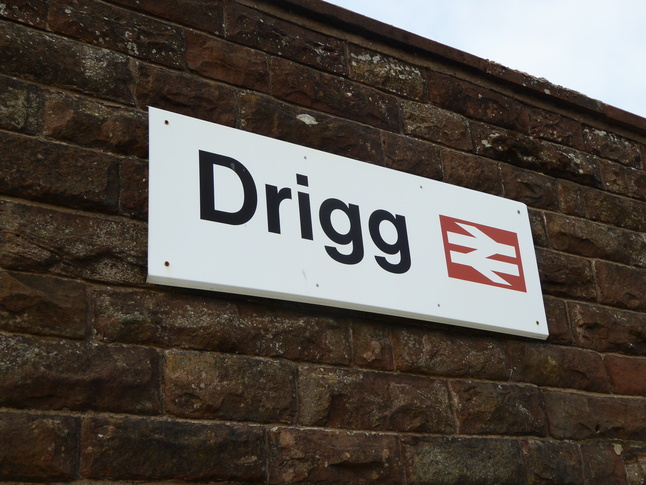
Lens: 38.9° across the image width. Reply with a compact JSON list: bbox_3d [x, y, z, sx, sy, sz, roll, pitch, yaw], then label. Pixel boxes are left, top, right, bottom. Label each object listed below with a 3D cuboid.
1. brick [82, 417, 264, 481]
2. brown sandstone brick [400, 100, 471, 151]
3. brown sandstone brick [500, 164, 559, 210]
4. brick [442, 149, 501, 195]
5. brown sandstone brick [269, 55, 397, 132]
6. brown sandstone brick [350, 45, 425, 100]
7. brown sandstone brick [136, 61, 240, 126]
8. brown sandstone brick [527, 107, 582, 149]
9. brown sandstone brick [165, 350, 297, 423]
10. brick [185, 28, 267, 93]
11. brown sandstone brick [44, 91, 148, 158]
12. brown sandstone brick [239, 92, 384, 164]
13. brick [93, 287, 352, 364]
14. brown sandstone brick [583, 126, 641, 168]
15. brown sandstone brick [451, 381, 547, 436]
[{"bbox_3d":[-0.392,0.538,2.322,0.496,0.140,0.120,11,-26,-33],"label":"brick"},{"bbox_3d":[0.354,-0.379,3.204,0.307,0.142,0.150,11,-27,-33],"label":"brown sandstone brick"},{"bbox_3d":[0.761,-0.184,3.526,0.300,0.138,0.120,11,-26,-33],"label":"brown sandstone brick"},{"bbox_3d":[0.476,-0.213,3.218,0.269,0.151,0.150,11,-27,-33],"label":"brick"},{"bbox_3d":[0.007,-0.445,2.976,0.504,0.144,0.150,11,-27,-33],"label":"brown sandstone brick"},{"bbox_3d":[0.202,-0.580,3.286,0.332,0.148,0.120,11,-26,-33],"label":"brown sandstone brick"},{"bbox_3d":[-0.424,-0.408,2.734,0.323,0.143,0.120,11,-26,-33],"label":"brown sandstone brick"},{"bbox_3d":[0.921,-0.444,3.767,0.321,0.131,0.120,11,-26,-33],"label":"brown sandstone brick"},{"bbox_3d":[-0.269,0.407,2.475,0.395,0.168,0.120,11,-26,-33],"label":"brown sandstone brick"},{"bbox_3d":[-0.322,-0.536,2.870,0.283,0.138,0.120,11,-26,-33],"label":"brick"},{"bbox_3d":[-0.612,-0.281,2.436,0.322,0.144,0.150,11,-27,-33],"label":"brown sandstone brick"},{"bbox_3d":[-0.071,-0.318,2.858,0.528,0.149,0.150,11,-27,-33],"label":"brown sandstone brick"},{"bbox_3d":[-0.272,0.257,2.542,0.797,0.143,0.120,11,-26,-33],"label":"brick"},{"bbox_3d":[1.144,-0.369,3.791,0.350,0.132,0.150,11,-27,-33],"label":"brown sandstone brick"},{"bbox_3d":[0.504,0.541,2.885,0.389,0.163,0.150,11,-27,-33],"label":"brown sandstone brick"}]

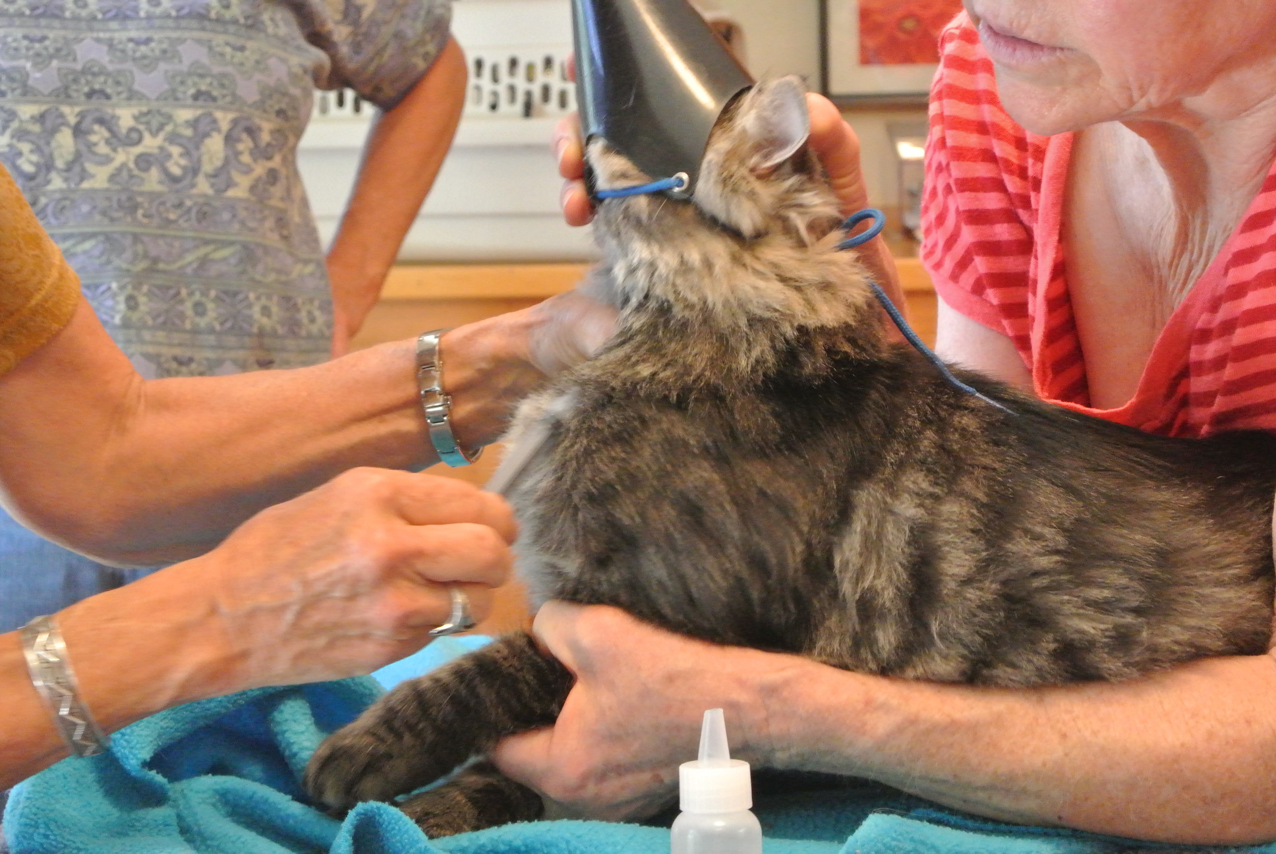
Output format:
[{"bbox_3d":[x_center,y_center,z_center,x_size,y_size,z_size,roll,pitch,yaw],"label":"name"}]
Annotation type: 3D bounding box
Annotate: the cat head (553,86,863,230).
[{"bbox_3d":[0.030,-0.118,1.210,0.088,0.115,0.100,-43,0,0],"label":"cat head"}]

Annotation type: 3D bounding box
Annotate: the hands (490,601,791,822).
[{"bbox_3d":[0.002,0.126,1.270,0.130,0.092,0.085,-3,3,12],"label":"hands"}]

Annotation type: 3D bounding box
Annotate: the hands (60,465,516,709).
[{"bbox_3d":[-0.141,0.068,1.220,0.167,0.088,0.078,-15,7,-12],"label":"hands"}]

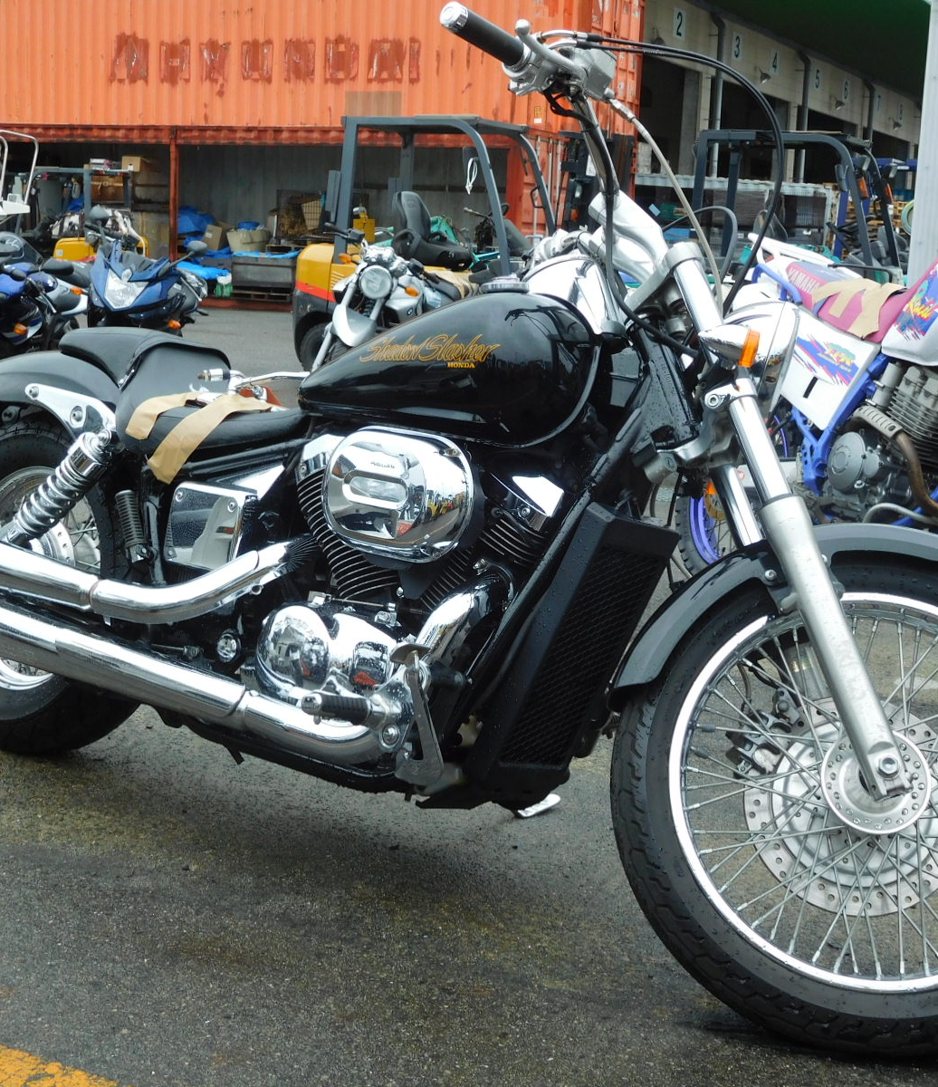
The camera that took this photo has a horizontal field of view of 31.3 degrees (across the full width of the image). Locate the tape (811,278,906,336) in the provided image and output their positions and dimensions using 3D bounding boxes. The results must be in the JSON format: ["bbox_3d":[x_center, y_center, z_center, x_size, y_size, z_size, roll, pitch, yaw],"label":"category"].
[{"bbox_3d":[1.073,-0.629,4.517,0.230,0.180,0.340,11,5,-25],"label":"tape"}]

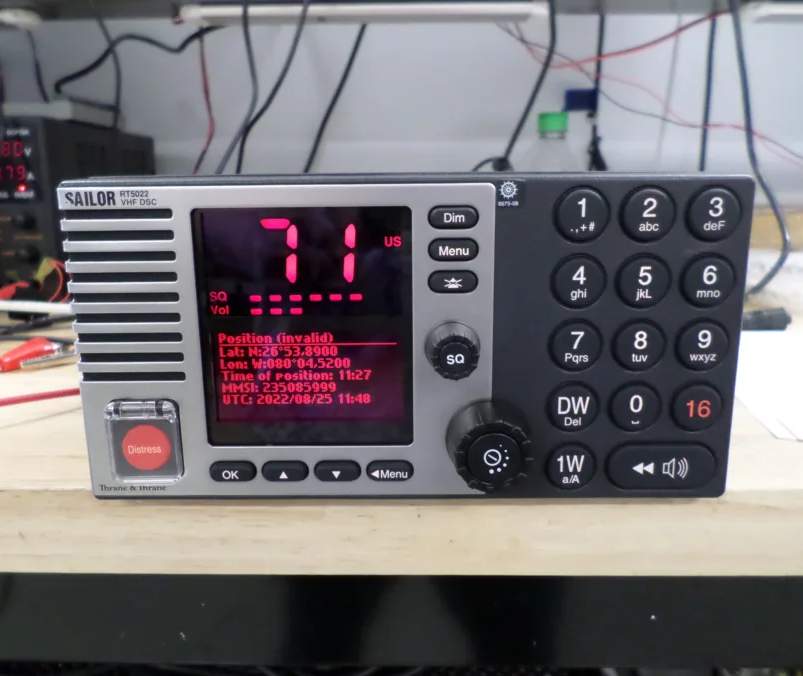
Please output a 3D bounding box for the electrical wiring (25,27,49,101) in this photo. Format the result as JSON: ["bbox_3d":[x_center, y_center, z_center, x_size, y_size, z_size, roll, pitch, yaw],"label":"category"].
[{"bbox_3d":[-0.486,-0.363,0.870,0.018,0.092,0.020,-1,12,1],"label":"electrical wiring"}]

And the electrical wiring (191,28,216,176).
[{"bbox_3d":[-0.284,-0.329,0.916,0.037,0.191,0.030,-1,12,1],"label":"electrical wiring"}]

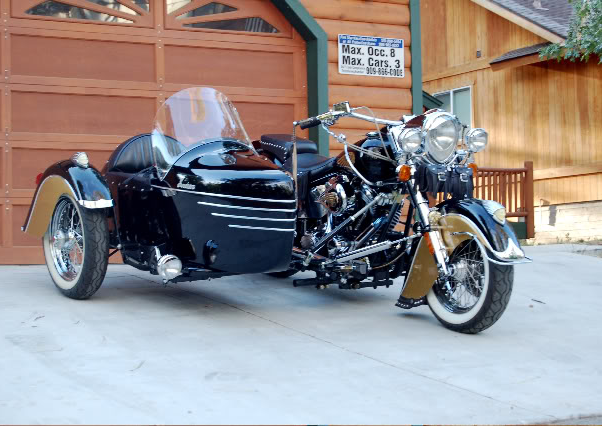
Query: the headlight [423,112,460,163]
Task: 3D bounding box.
[{"bbox_3d":[0.677,-0.372,7.244,0.214,0.235,0.145,-2,8,-32],"label":"headlight"}]

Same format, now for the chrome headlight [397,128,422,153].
[{"bbox_3d":[0.527,-0.352,7.102,0.125,0.125,0.090,-2,8,-32],"label":"chrome headlight"}]

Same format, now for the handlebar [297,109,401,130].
[{"bbox_3d":[0.475,-0.478,7.563,0.920,0.135,0.450,-2,8,-32],"label":"handlebar"}]

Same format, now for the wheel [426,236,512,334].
[{"bbox_3d":[0.797,0.269,7.079,0.136,0.640,0.640,-2,8,-32],"label":"wheel"}]

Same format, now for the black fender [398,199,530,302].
[{"bbox_3d":[0.808,0.213,7.060,0.230,0.585,0.890,-2,8,-32],"label":"black fender"}]

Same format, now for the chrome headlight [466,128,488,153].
[{"bbox_3d":[0.871,-0.362,7.316,0.125,0.125,0.090,-2,8,-32],"label":"chrome headlight"}]

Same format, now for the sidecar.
[{"bbox_3d":[-0.723,-0.102,7.645,1.050,1.120,2.100,-2,8,-32],"label":"sidecar"}]

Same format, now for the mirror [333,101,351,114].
[{"bbox_3d":[0.214,-0.536,7.451,0.085,0.065,0.050,6,7,26],"label":"mirror"}]

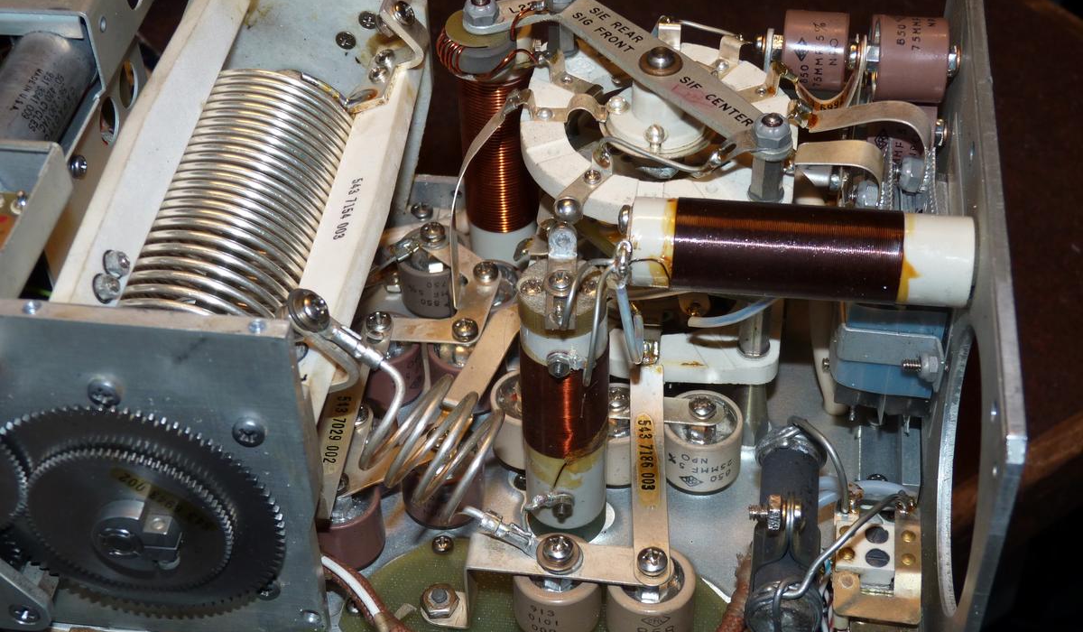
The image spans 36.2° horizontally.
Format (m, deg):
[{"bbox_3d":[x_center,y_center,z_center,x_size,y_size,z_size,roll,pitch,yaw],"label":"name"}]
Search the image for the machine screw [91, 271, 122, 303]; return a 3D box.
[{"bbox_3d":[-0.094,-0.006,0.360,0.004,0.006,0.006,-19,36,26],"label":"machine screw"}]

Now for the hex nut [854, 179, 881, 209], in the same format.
[{"bbox_3d":[0.075,-0.028,0.383,0.005,0.008,0.009,4,5,7],"label":"hex nut"}]

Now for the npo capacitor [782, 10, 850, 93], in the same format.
[{"bbox_3d":[0.077,-0.074,0.465,0.017,0.021,0.021,5,43,6],"label":"npo capacitor"}]

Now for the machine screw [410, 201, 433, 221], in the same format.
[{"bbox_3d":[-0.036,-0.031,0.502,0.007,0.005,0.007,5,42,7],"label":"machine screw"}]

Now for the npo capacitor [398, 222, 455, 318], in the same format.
[{"bbox_3d":[-0.031,-0.013,0.492,0.021,0.017,0.021,4,43,7],"label":"npo capacitor"}]

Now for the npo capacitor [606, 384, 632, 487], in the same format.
[{"bbox_3d":[0.020,0.032,0.441,0.021,0.017,0.021,4,43,7],"label":"npo capacitor"}]

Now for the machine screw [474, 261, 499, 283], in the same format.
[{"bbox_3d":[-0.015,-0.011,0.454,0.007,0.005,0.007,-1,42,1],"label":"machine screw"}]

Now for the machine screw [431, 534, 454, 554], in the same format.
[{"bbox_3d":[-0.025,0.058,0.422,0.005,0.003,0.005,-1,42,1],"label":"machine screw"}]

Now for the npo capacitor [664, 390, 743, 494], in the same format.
[{"bbox_3d":[0.042,0.033,0.438,0.021,0.017,0.021,4,43,7],"label":"npo capacitor"}]

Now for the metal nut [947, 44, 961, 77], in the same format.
[{"bbox_3d":[0.115,-0.071,0.461,0.004,0.009,0.009,5,43,6],"label":"metal nut"}]

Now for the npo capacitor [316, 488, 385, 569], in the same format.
[{"bbox_3d":[-0.048,0.048,0.394,0.020,0.017,0.020,5,43,6],"label":"npo capacitor"}]

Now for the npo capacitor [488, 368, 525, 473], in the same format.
[{"bbox_3d":[-0.002,0.026,0.416,0.020,0.017,0.020,5,43,6],"label":"npo capacitor"}]

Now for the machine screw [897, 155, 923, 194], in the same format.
[{"bbox_3d":[0.090,-0.034,0.400,0.007,0.009,0.009,5,42,7],"label":"machine screw"}]

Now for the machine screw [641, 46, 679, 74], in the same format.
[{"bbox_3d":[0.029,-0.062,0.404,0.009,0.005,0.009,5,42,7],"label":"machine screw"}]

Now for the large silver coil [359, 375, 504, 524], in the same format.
[{"bbox_3d":[-0.026,0.032,0.402,0.029,0.030,0.030,35,40,0],"label":"large silver coil"}]

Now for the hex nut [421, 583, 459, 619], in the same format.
[{"bbox_3d":[-0.023,0.066,0.381,0.009,0.003,0.008,-1,43,0],"label":"hex nut"}]

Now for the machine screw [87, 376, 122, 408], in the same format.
[{"bbox_3d":[-0.102,0.018,0.386,0.008,0.008,0.004,5,43,6],"label":"machine screw"}]

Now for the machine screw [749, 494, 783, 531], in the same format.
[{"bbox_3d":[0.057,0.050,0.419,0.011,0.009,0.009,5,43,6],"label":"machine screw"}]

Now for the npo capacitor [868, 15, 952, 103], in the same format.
[{"bbox_3d":[0.091,-0.064,0.412,0.017,0.021,0.021,5,42,7],"label":"npo capacitor"}]

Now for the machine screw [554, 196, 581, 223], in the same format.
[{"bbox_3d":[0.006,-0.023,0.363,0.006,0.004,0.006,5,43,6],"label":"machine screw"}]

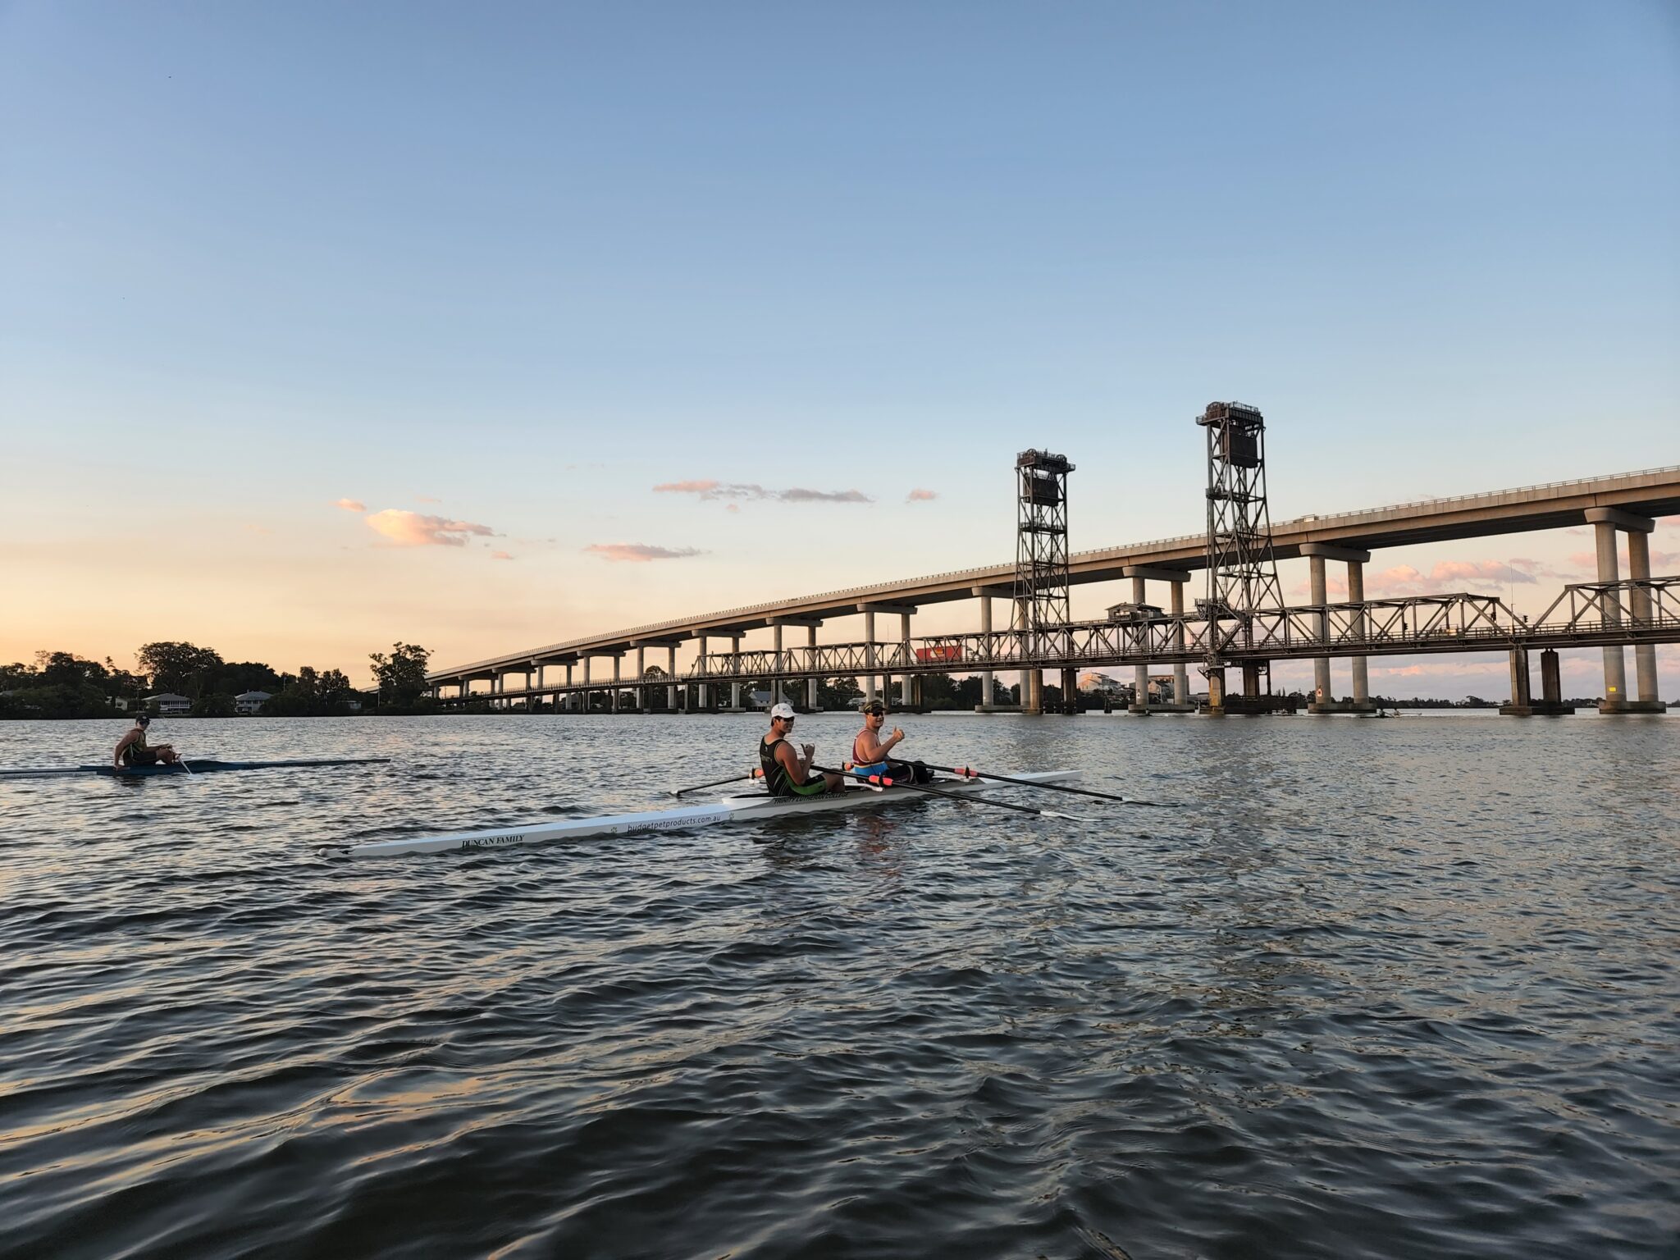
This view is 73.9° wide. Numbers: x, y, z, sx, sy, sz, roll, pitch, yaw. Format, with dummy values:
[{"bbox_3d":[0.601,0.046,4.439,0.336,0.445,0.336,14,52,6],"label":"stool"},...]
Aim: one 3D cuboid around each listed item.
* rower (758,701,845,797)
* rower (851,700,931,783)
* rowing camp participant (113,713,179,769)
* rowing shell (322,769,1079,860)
[{"bbox_3d":[-0.353,1.188,11.007,0.550,0.930,1.000,-4,-5,40],"label":"rower"},{"bbox_3d":[0.553,1.267,12.079,0.550,0.930,1.000,-4,-6,44],"label":"rower"},{"bbox_3d":[-10.661,1.679,17.043,1.000,0.810,0.550,4,-6,-42],"label":"rowing camp participant"},{"bbox_3d":[-0.052,1.718,11.327,0.600,0.340,10.436,-4,-5,40],"label":"rowing shell"}]

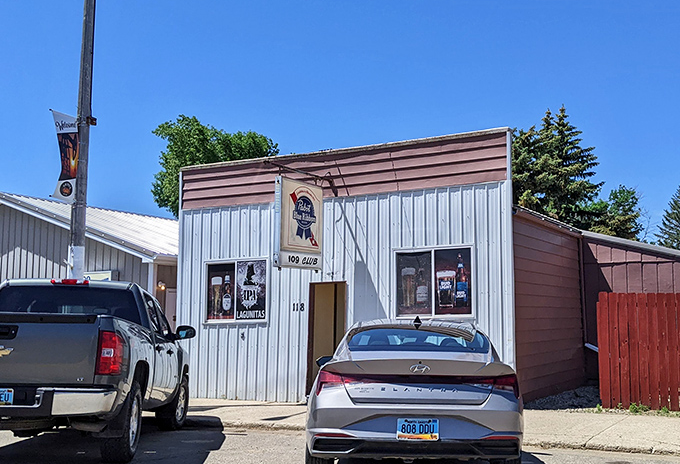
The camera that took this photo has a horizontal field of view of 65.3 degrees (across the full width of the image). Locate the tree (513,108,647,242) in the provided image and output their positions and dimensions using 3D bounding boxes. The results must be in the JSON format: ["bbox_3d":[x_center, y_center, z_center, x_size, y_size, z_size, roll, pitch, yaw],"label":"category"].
[{"bbox_3d":[10.765,-0.292,24.314,6.500,11.330,6.300,1,-8,0],"label":"tree"}]

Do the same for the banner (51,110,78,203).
[{"bbox_3d":[-5.263,-1.429,10.060,0.070,1.690,0.620,-2,-9,19],"label":"banner"}]

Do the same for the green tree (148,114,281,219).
[{"bbox_3d":[-5.484,-0.054,22.232,6.300,9.900,6.000,1,-8,0],"label":"green tree"}]

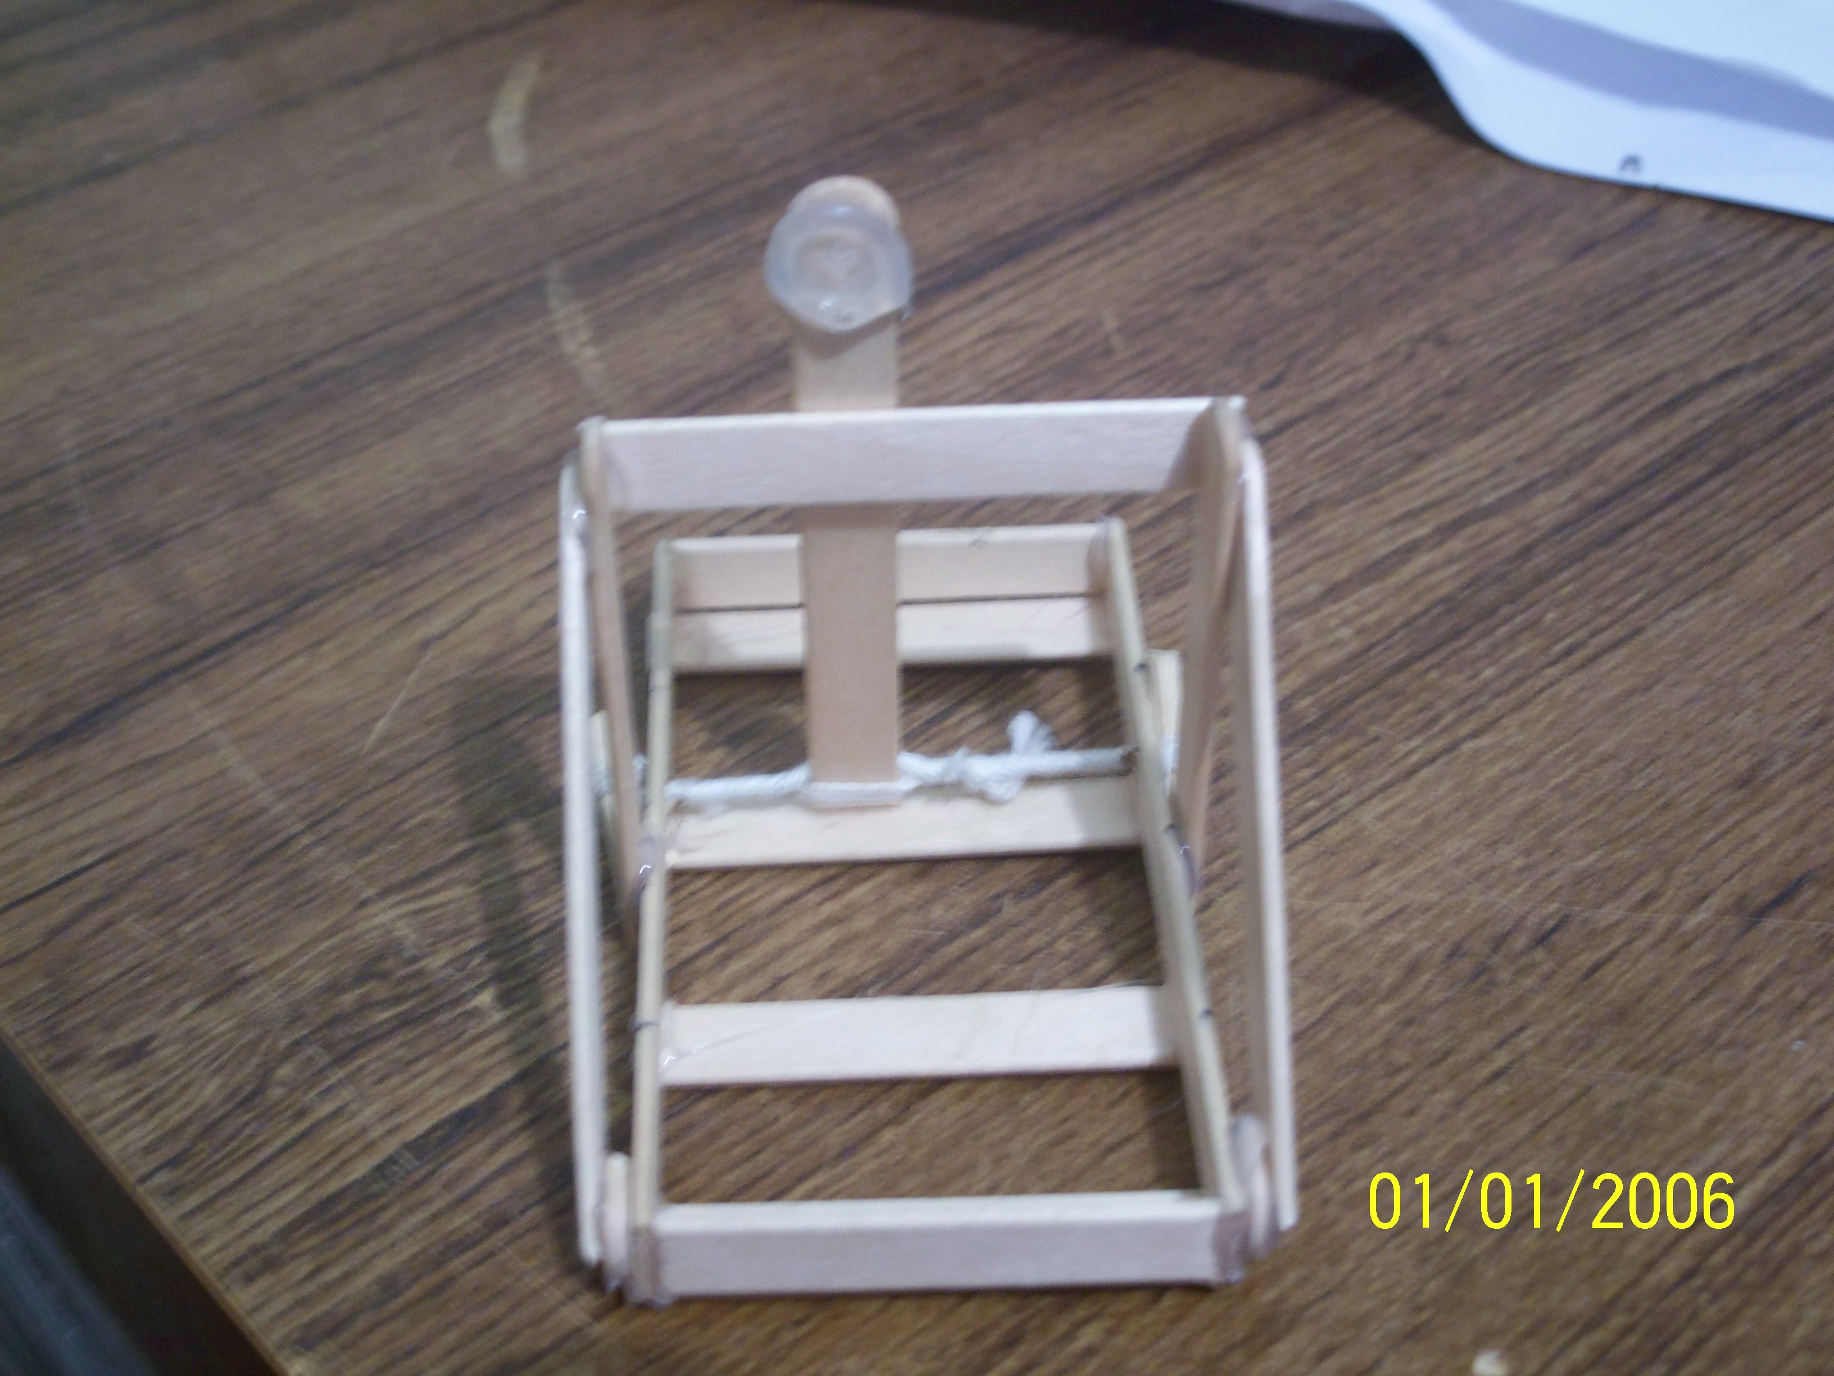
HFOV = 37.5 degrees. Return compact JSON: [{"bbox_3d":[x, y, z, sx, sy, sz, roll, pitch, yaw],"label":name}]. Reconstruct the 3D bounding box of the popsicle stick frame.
[{"bbox_3d":[0.000,-0.003,0.281,0.069,0.068,0.110,-2,41,-2],"label":"popsicle stick frame"}]

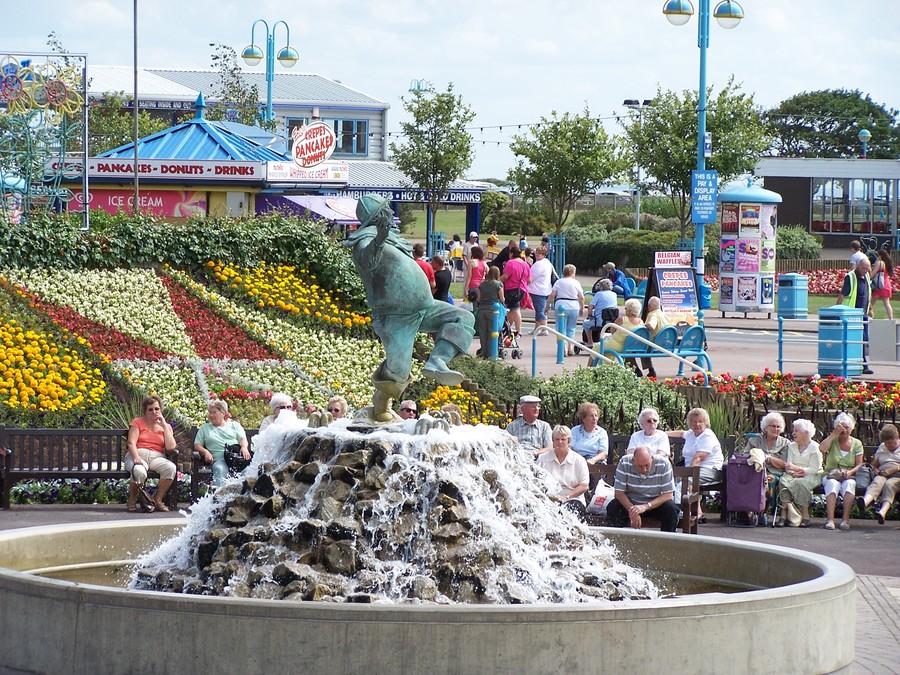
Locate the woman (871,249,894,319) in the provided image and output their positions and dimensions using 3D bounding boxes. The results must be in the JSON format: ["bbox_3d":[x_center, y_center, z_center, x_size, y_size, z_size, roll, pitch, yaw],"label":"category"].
[{"bbox_3d":[9.038,-1.073,75.520,0.500,1.620,0.500,2,3,28],"label":"woman"}]

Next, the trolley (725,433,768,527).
[{"bbox_3d":[3.225,1.513,39.302,0.380,1.020,0.380,2,3,19],"label":"trolley"}]

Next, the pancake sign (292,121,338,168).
[{"bbox_3d":[-2.634,-3.738,70.000,0.120,0.930,1.700,2,3,33],"label":"pancake sign"}]

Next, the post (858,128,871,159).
[{"bbox_3d":[17.399,-6.173,152.116,0.500,5.200,0.500,1,3,0],"label":"post"}]

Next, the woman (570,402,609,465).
[{"bbox_3d":[1.532,1.348,39.697,0.480,1.260,0.750,1,3,5],"label":"woman"}]

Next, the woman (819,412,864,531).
[{"bbox_3d":[4.138,1.401,38.200,0.520,1.210,0.750,1,2,5],"label":"woman"}]

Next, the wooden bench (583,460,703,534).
[{"bbox_3d":[1.569,1.702,36.009,1.800,0.880,0.620,1,3,13],"label":"wooden bench"}]

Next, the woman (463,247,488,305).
[{"bbox_3d":[0.486,-0.870,67.527,0.480,1.650,0.360,1,3,9],"label":"woman"}]

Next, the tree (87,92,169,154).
[{"bbox_3d":[-8.414,-3.696,92.000,2.800,5.100,2.800,1,2,0],"label":"tree"}]

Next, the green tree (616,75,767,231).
[{"bbox_3d":[5.435,-3.160,81.000,3.300,5.300,3.100,1,2,0],"label":"green tree"}]

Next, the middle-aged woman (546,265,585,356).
[{"bbox_3d":[1.959,-0.458,61.300,0.600,1.600,0.400,1,2,7],"label":"middle-aged woman"}]

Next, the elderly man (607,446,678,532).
[{"bbox_3d":[1.906,1.605,35.604,0.660,1.120,0.750,1,3,12],"label":"elderly man"}]

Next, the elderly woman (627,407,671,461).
[{"bbox_3d":[2.109,1.382,38.400,0.500,1.200,0.800,1,3,-2],"label":"elderly woman"}]

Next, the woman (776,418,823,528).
[{"bbox_3d":[3.753,1.426,38.700,0.500,1.160,0.800,2,3,10],"label":"woman"}]

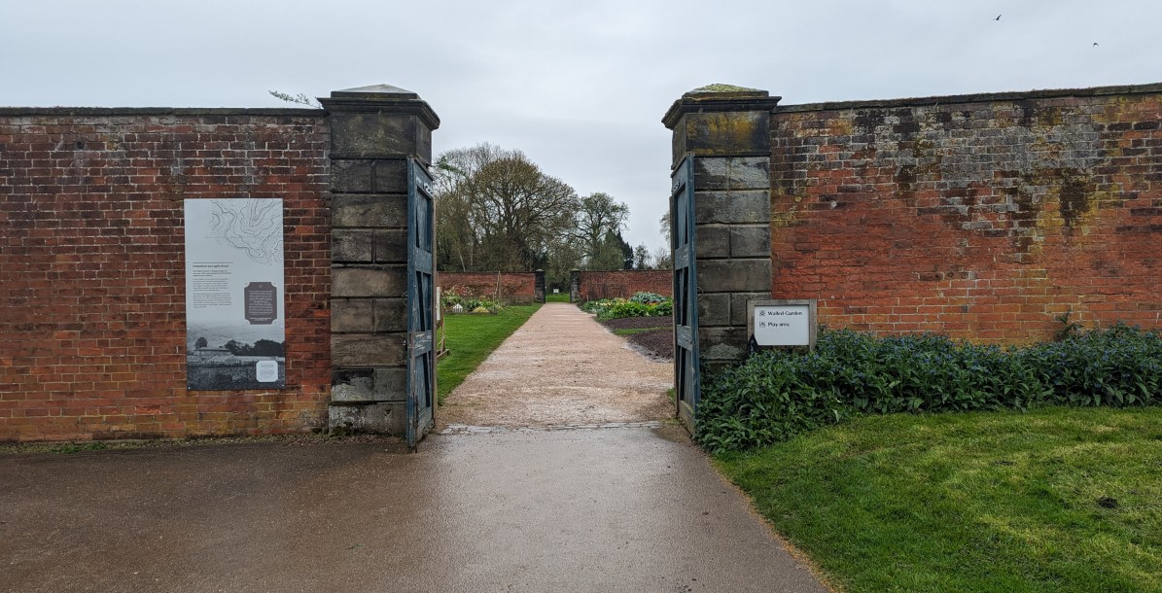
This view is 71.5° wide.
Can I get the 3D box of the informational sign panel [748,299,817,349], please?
[{"bbox_3d":[1.970,0.265,7.900,0.685,0.500,0.080,-1,0,0],"label":"informational sign panel"}]

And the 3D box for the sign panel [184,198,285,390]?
[{"bbox_3d":[-3.545,-0.020,8.270,0.985,1.965,0.030,-1,0,-3],"label":"sign panel"}]

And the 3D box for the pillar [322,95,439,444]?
[{"bbox_3d":[-2.110,-0.448,8.720,1.060,3.690,1.060,-1,0,-1],"label":"pillar"}]

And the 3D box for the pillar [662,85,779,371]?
[{"bbox_3d":[1.520,-0.500,8.890,1.060,3.670,1.060,-1,0,-1],"label":"pillar"}]

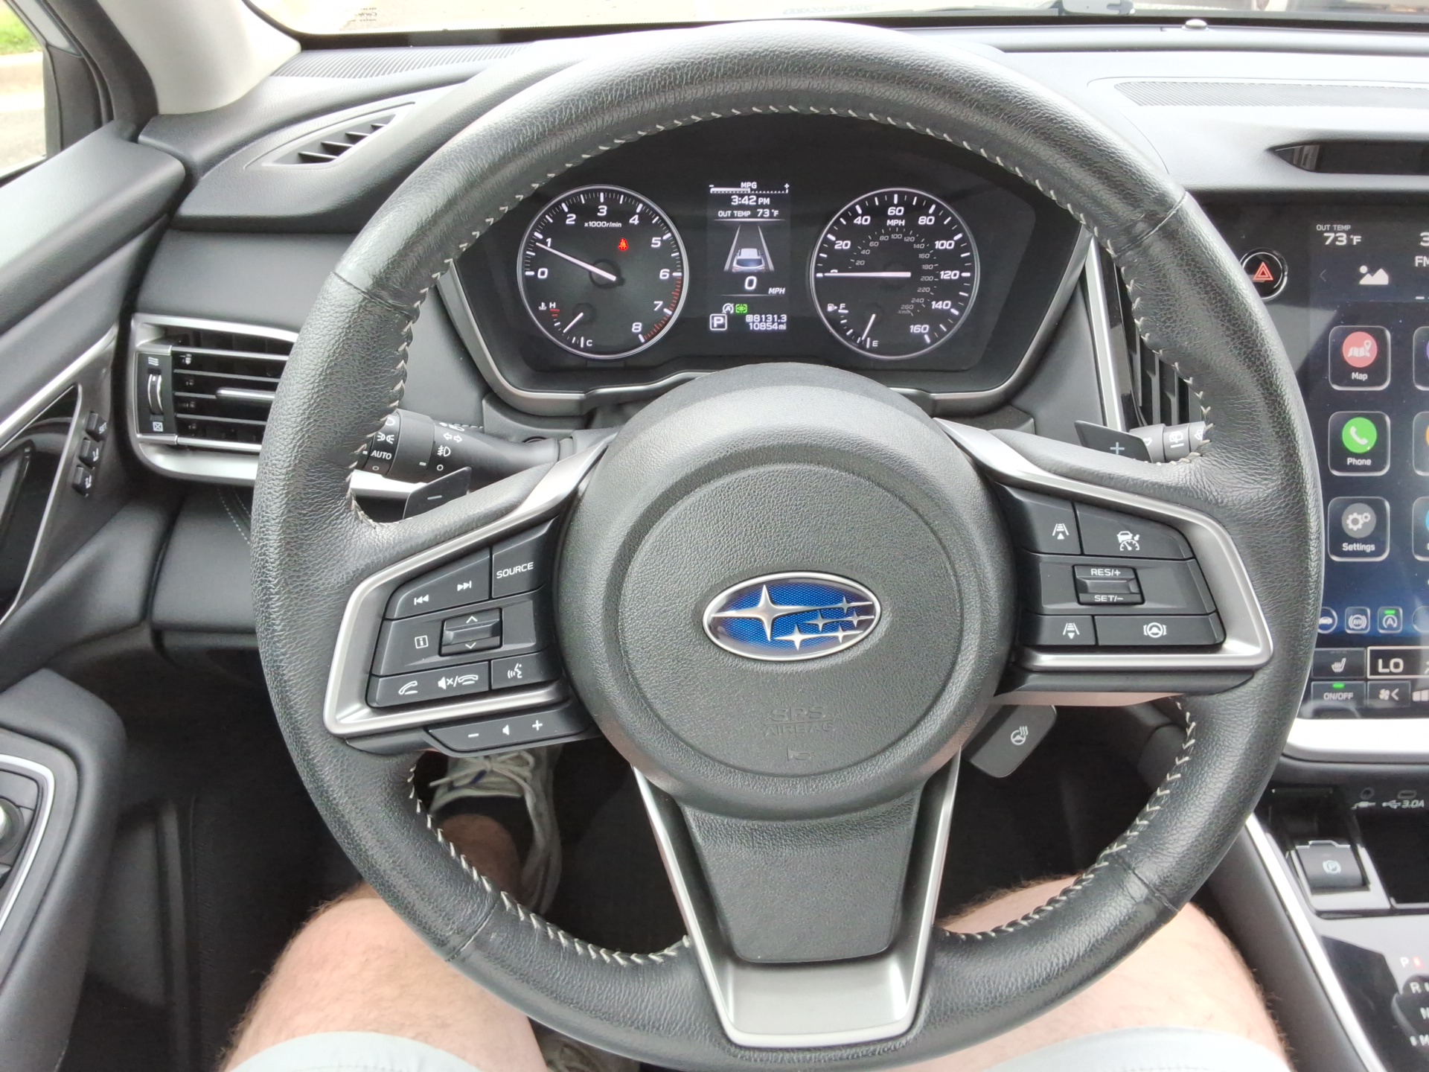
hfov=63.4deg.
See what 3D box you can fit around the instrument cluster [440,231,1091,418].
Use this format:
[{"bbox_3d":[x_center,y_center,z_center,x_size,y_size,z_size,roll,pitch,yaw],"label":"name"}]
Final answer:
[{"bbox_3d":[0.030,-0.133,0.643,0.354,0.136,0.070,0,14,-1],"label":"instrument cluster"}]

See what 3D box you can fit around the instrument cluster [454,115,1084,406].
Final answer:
[{"bbox_3d":[0.031,-0.149,0.639,0.349,0.156,0.055,0,14,-1],"label":"instrument cluster"}]

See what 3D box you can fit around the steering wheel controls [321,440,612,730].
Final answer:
[{"bbox_3d":[-0.088,0.019,0.409,0.112,0.101,0.035,-4,9,2],"label":"steering wheel controls"}]

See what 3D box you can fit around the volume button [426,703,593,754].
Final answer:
[{"bbox_3d":[-0.074,0.071,0.421,0.059,0.010,0.013,-9,9,2],"label":"volume button"}]

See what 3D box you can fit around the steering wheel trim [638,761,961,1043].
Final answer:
[{"bbox_3d":[0.034,0.136,0.429,0.117,0.114,0.035,-4,9,2],"label":"steering wheel trim"}]

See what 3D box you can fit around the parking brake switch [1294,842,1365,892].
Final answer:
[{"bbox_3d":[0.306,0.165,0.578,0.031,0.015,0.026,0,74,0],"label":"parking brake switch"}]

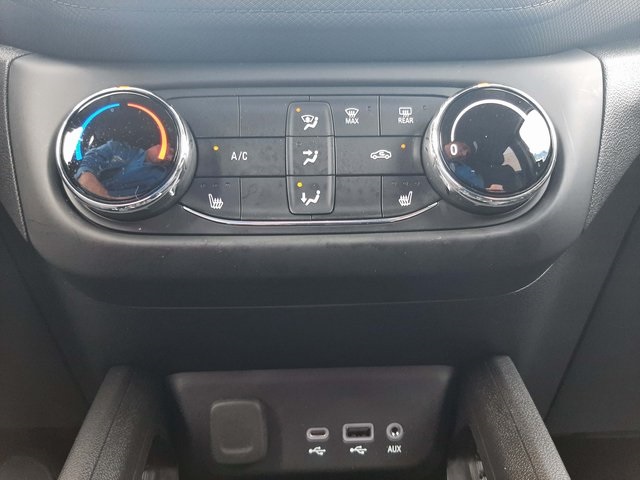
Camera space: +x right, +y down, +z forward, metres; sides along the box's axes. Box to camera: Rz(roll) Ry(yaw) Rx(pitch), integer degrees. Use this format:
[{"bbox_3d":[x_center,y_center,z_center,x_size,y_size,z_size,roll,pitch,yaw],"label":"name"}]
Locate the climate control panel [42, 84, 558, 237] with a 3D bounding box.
[{"bbox_3d":[-0.006,-0.035,0.213,0.213,0.064,0.032,-1,-7,-1],"label":"climate control panel"}]

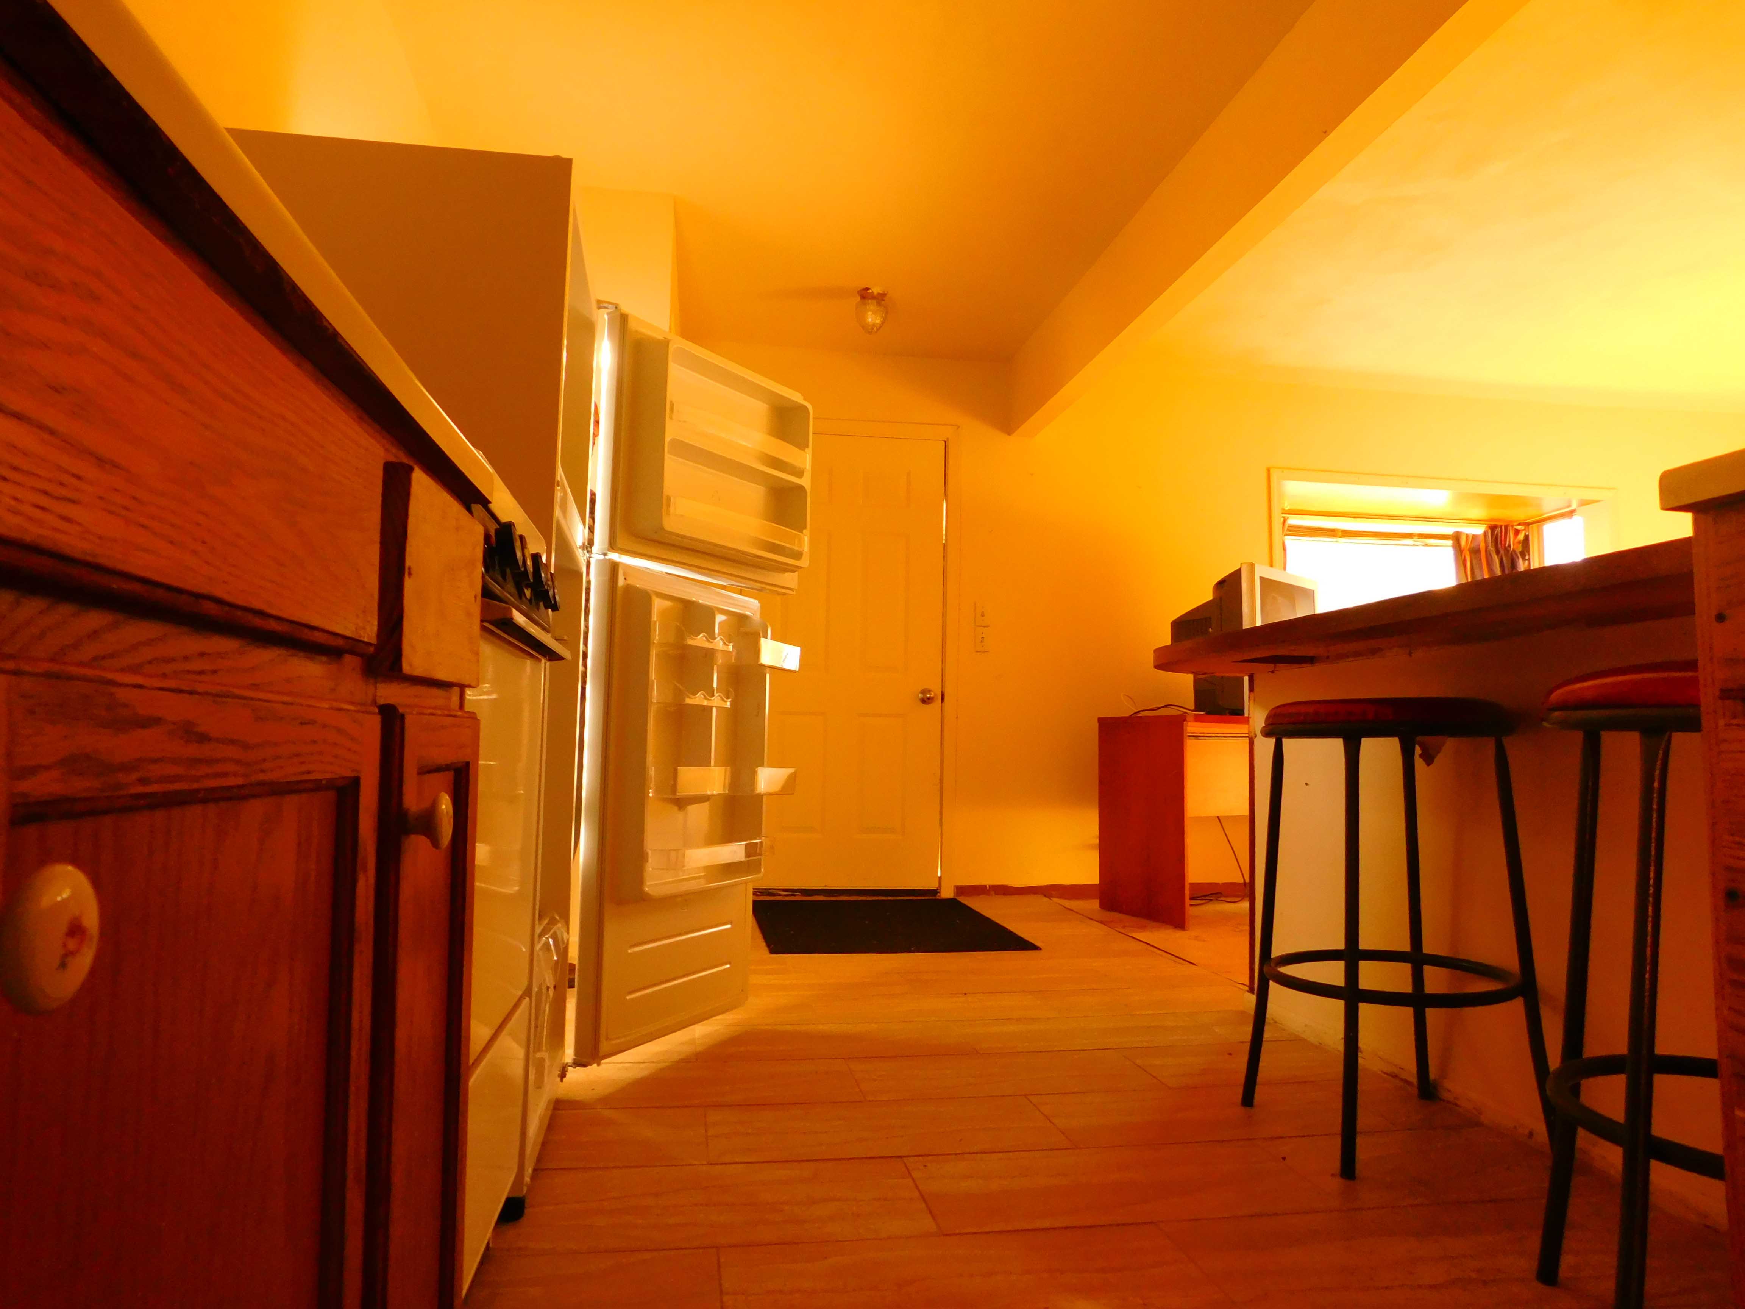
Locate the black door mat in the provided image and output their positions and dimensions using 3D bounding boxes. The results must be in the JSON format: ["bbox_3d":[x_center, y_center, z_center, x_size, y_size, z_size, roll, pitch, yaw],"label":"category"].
[{"bbox_3d":[0.018,1.004,4.370,0.905,0.010,1.270,1,-5,-9],"label":"black door mat"}]

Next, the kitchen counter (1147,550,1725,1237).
[{"bbox_3d":[1.097,0.392,2.162,0.640,0.907,2.059,1,-5,-9],"label":"kitchen counter"}]

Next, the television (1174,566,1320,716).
[{"bbox_3d":[1.546,-0.021,5.019,0.490,0.610,0.700,-3,-6,41],"label":"television"}]

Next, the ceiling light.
[{"bbox_3d":[0.001,-1.352,4.603,0.120,0.166,0.120,1,-5,-9],"label":"ceiling light"}]

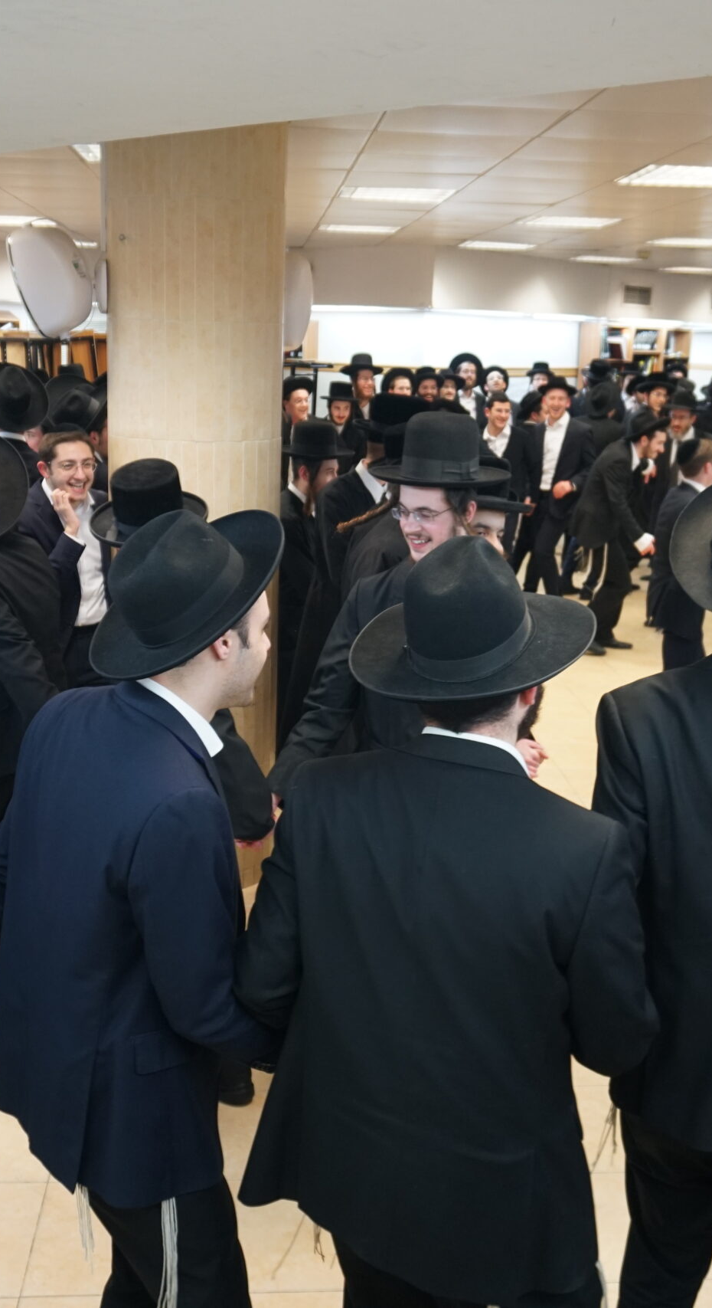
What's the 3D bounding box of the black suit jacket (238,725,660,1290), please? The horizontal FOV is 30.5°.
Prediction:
[{"bbox_3d":[0.137,0.474,1.896,0.600,0.770,0.360,7,15,19],"label":"black suit jacket"}]

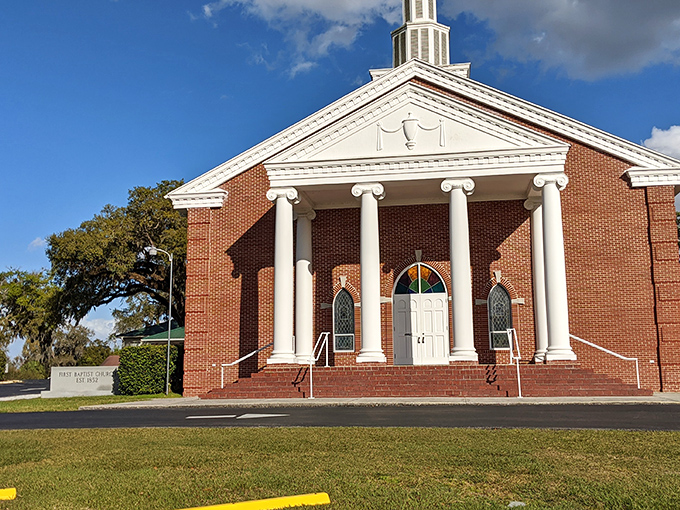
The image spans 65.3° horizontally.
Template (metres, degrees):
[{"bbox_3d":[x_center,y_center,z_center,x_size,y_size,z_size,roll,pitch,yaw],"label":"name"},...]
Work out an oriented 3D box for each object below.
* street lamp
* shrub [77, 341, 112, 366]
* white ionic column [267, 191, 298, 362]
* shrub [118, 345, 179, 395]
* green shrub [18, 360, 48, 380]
[{"bbox_3d":[-6.830,2.390,19.760,1.050,5.450,0.350,-2,-9,6],"label":"street lamp"},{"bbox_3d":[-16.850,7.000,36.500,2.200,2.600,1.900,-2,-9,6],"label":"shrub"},{"bbox_3d":[-1.770,0.574,16.600,0.950,5.540,0.850,-2,-9,6],"label":"white ionic column"},{"bbox_3d":[-7.400,4.450,20.600,1.950,1.830,1.350,-2,-9,6],"label":"shrub"},{"bbox_3d":[-21.200,8.000,36.500,1.700,1.350,1.500,-2,-9,6],"label":"green shrub"}]

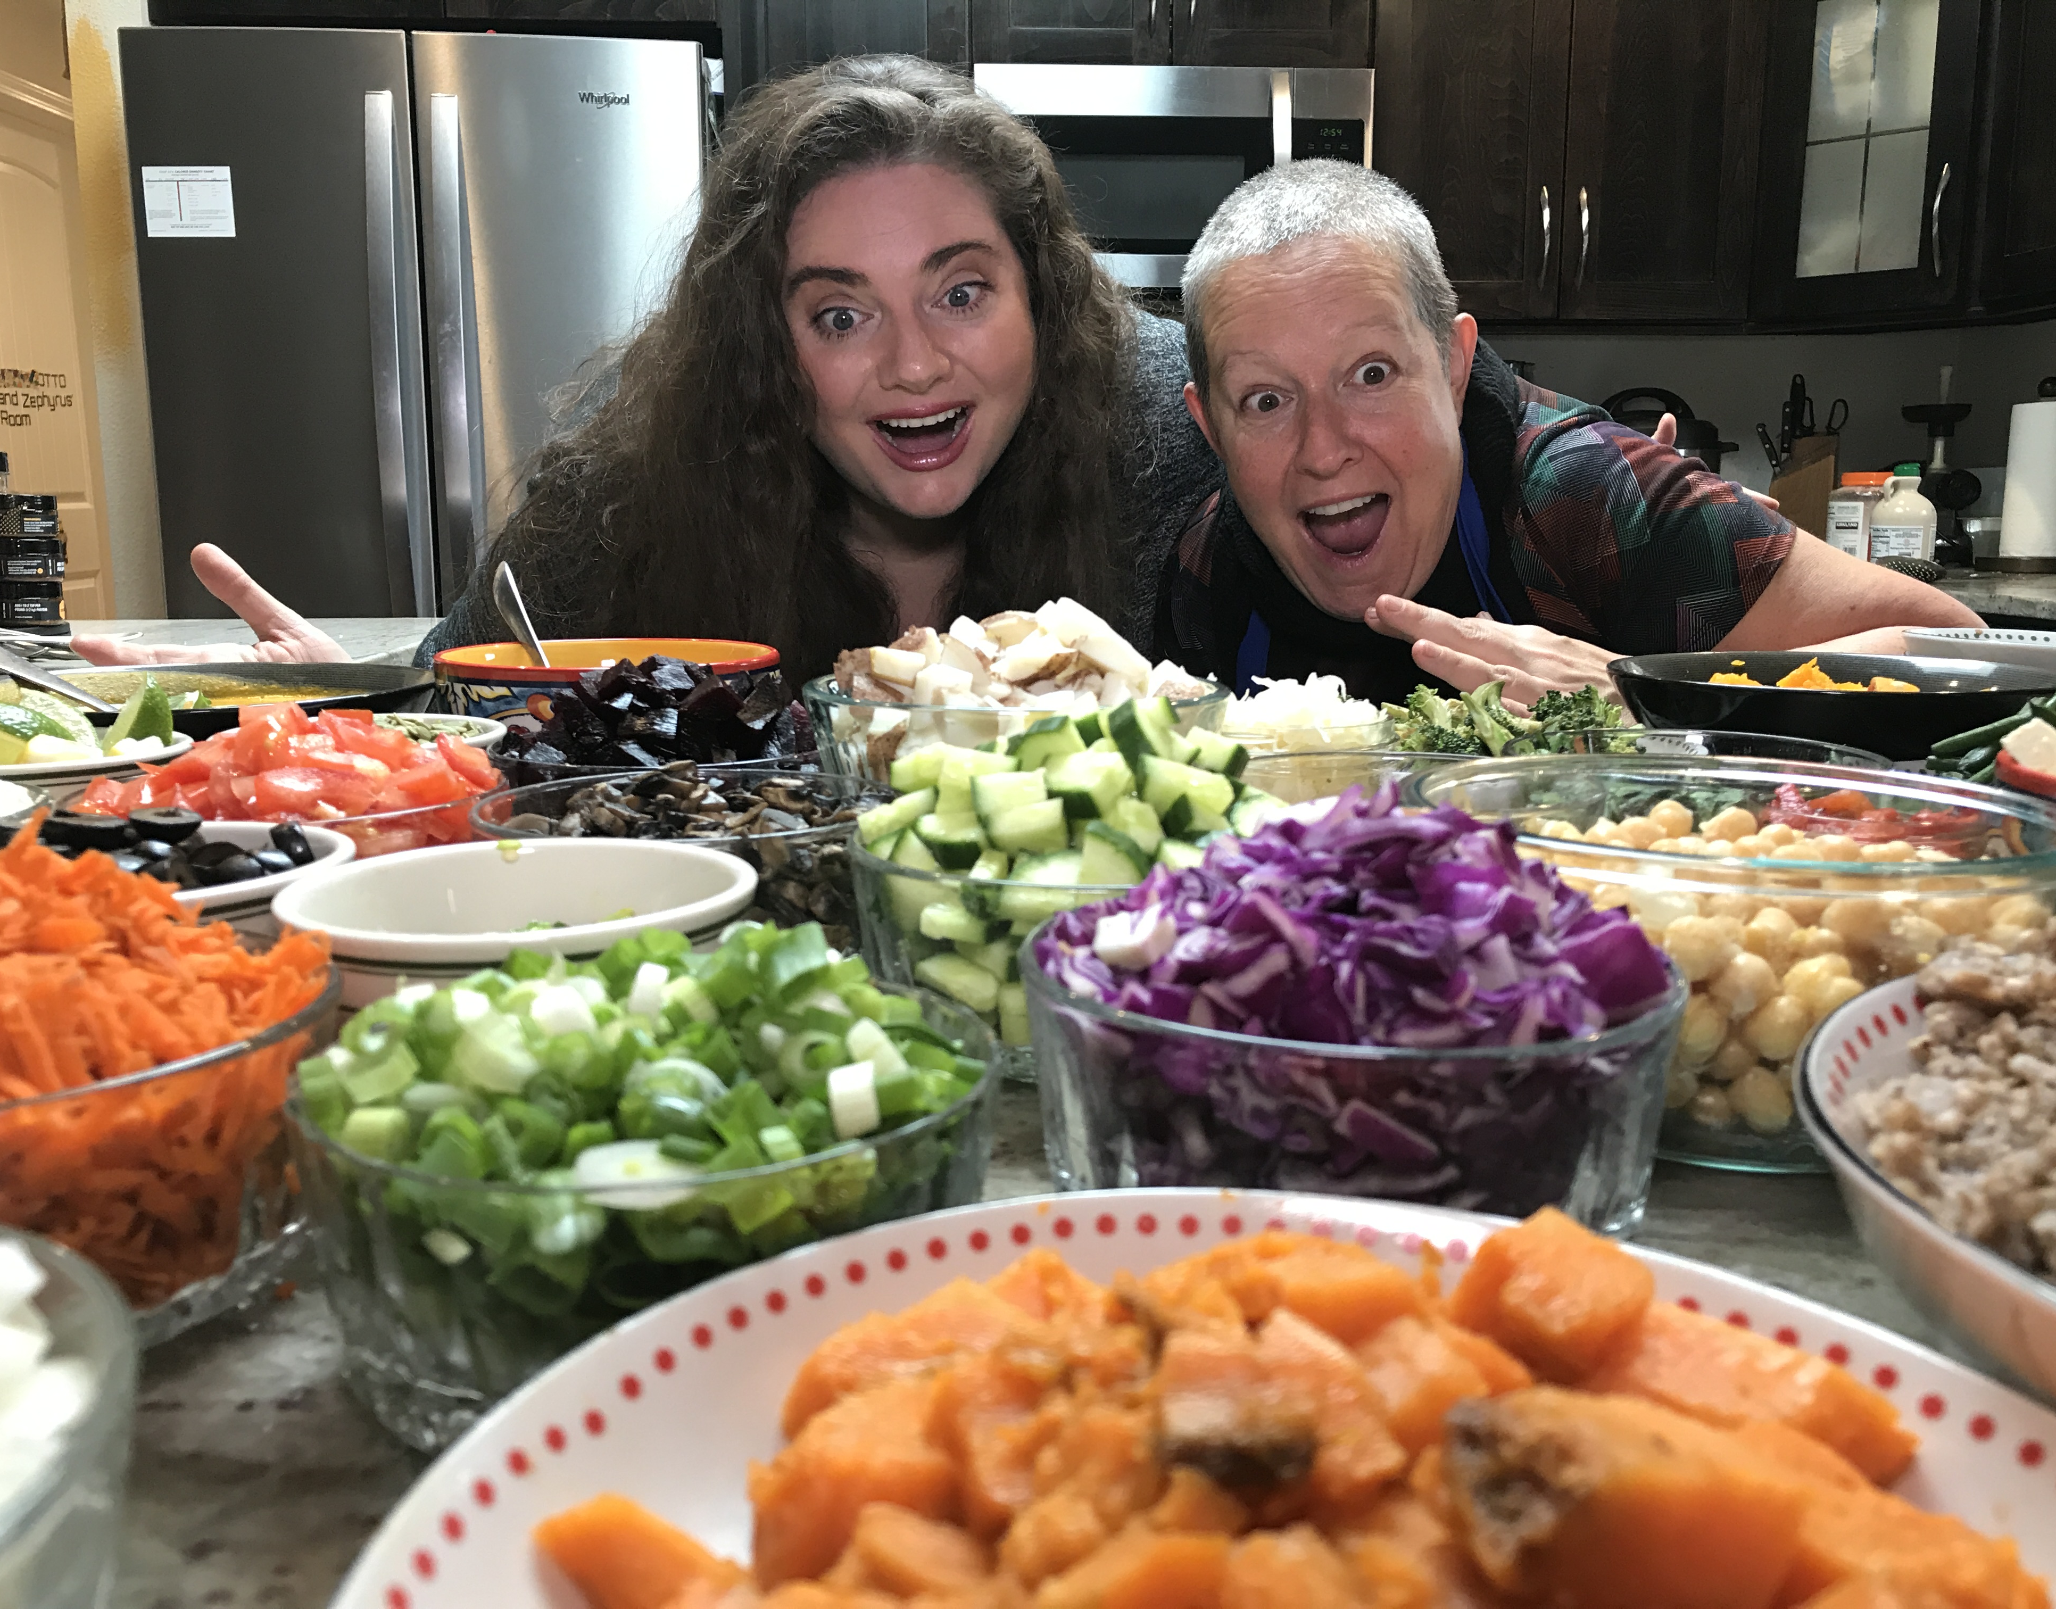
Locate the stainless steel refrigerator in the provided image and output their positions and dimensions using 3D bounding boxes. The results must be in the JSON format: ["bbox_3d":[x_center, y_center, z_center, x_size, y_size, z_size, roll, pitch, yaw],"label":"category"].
[{"bbox_3d":[-1.010,-0.429,3.306,0.908,1.770,0.860,-1,10,-4],"label":"stainless steel refrigerator"}]

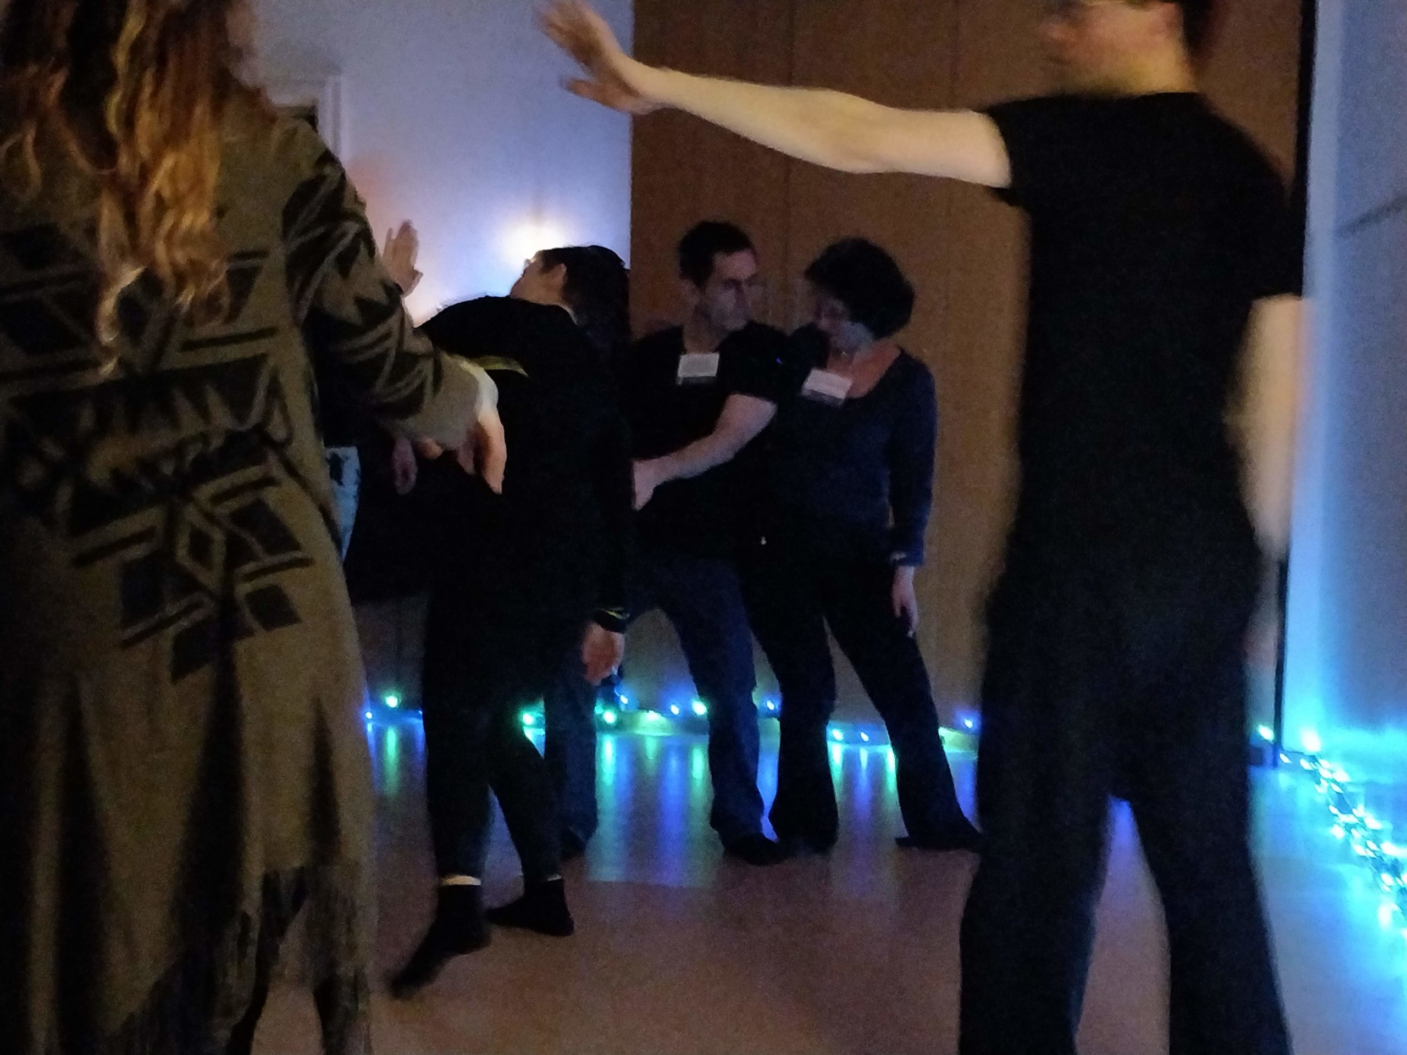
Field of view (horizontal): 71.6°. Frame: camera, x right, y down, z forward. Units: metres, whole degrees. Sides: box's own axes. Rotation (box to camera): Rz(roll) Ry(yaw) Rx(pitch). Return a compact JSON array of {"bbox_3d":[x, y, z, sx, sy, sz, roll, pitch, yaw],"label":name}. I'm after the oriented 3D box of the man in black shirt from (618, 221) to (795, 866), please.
[{"bbox_3d":[-0.070,0.042,2.550,0.600,1.670,0.450,1,3,12],"label":"man in black shirt"}]

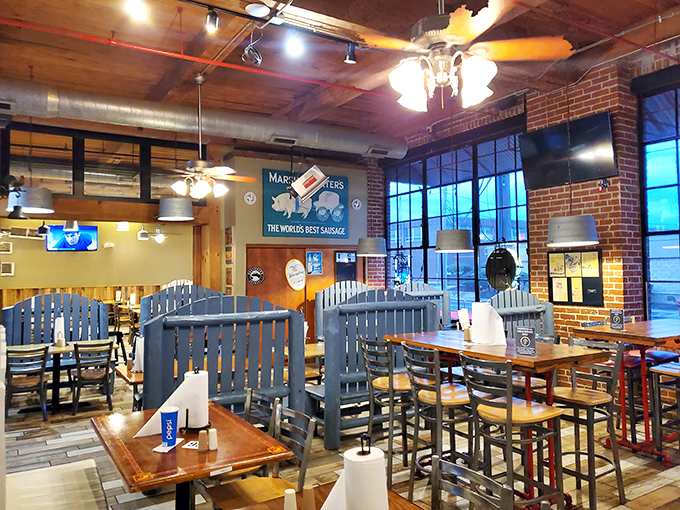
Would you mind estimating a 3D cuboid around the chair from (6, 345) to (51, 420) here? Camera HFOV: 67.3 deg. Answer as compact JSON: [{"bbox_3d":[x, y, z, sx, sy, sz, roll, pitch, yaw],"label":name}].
[{"bbox_3d":[-3.554,1.437,5.790,0.414,0.828,0.475,0,-2,-31],"label":"chair"}]

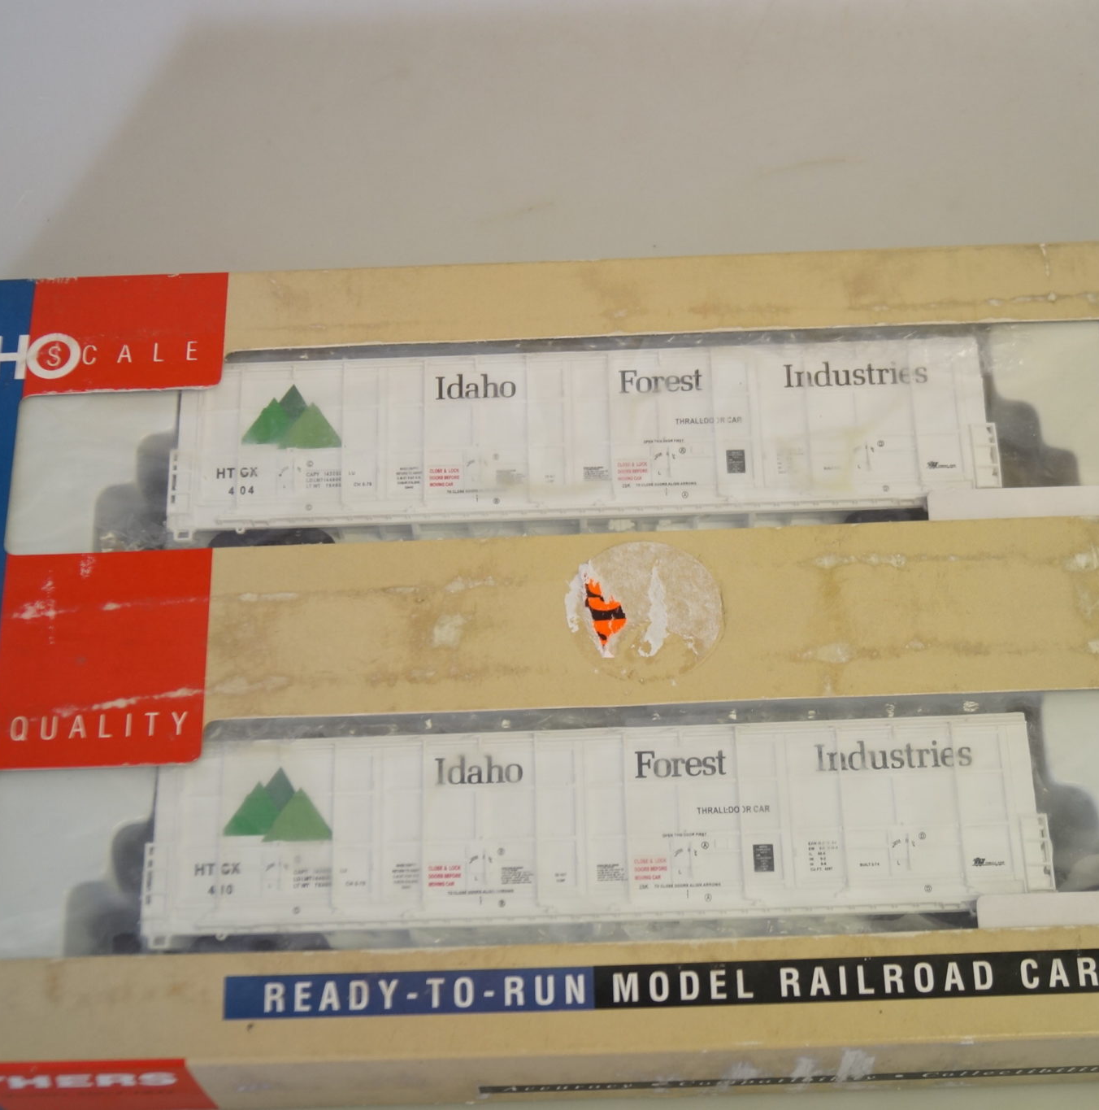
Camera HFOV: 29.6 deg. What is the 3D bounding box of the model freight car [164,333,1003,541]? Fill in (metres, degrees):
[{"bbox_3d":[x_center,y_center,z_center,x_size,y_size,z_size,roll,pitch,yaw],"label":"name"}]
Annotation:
[{"bbox_3d":[0.008,-0.016,0.484,0.200,0.037,0.054,-2,66,1],"label":"model freight car"}]

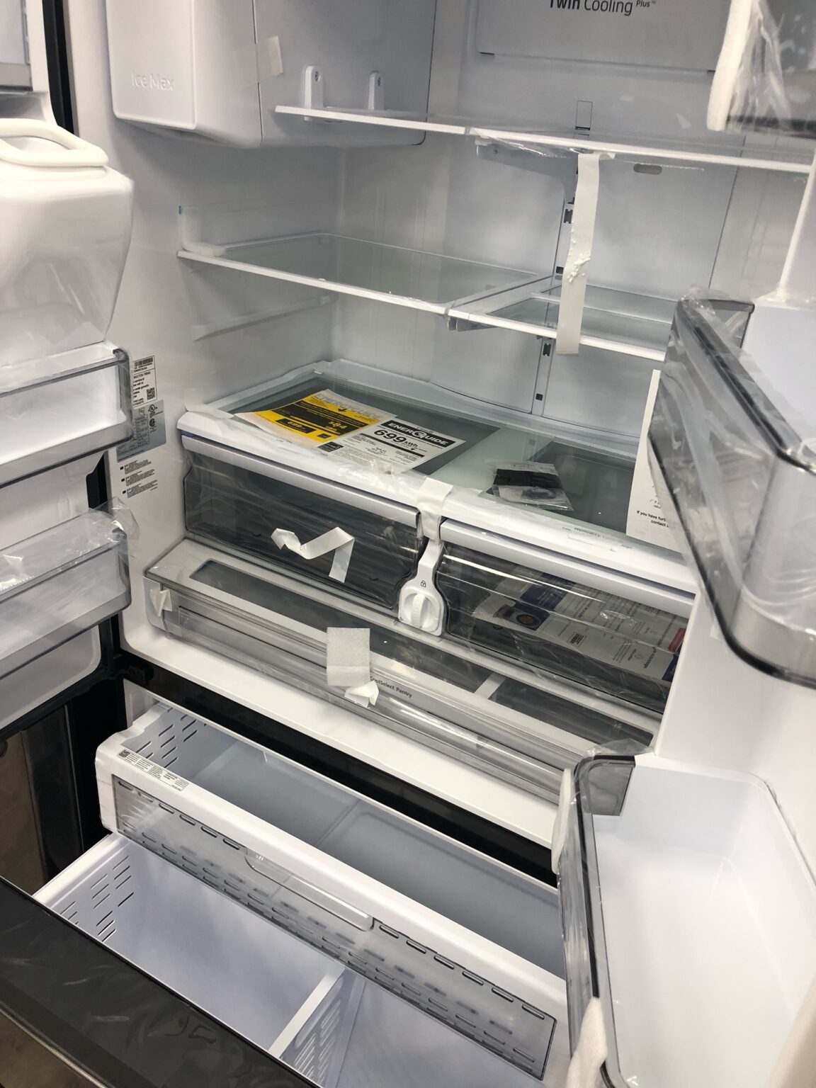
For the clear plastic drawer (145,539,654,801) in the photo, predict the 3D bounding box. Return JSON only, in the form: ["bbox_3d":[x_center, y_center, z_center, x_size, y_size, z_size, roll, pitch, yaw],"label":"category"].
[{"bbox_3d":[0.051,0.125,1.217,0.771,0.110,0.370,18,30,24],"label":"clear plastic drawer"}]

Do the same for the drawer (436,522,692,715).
[{"bbox_3d":[0.274,0.031,1.128,0.372,0.155,0.335,18,30,24],"label":"drawer"}]

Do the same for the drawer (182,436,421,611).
[{"bbox_3d":[-0.074,-0.085,1.294,0.377,0.155,0.335,18,30,24],"label":"drawer"}]

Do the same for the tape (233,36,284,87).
[{"bbox_3d":[-0.154,-0.500,0.911,0.004,0.038,0.074,18,30,24],"label":"tape"}]

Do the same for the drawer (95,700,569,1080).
[{"bbox_3d":[-0.042,0.376,1.192,0.692,0.153,0.333,18,30,24],"label":"drawer"}]

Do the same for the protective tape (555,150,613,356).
[{"bbox_3d":[0.168,-0.275,0.845,0.026,0.186,0.013,18,30,24],"label":"protective tape"}]

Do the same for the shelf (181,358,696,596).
[{"bbox_3d":[0.110,-0.117,1.176,0.784,0.037,0.355,18,30,24],"label":"shelf"}]

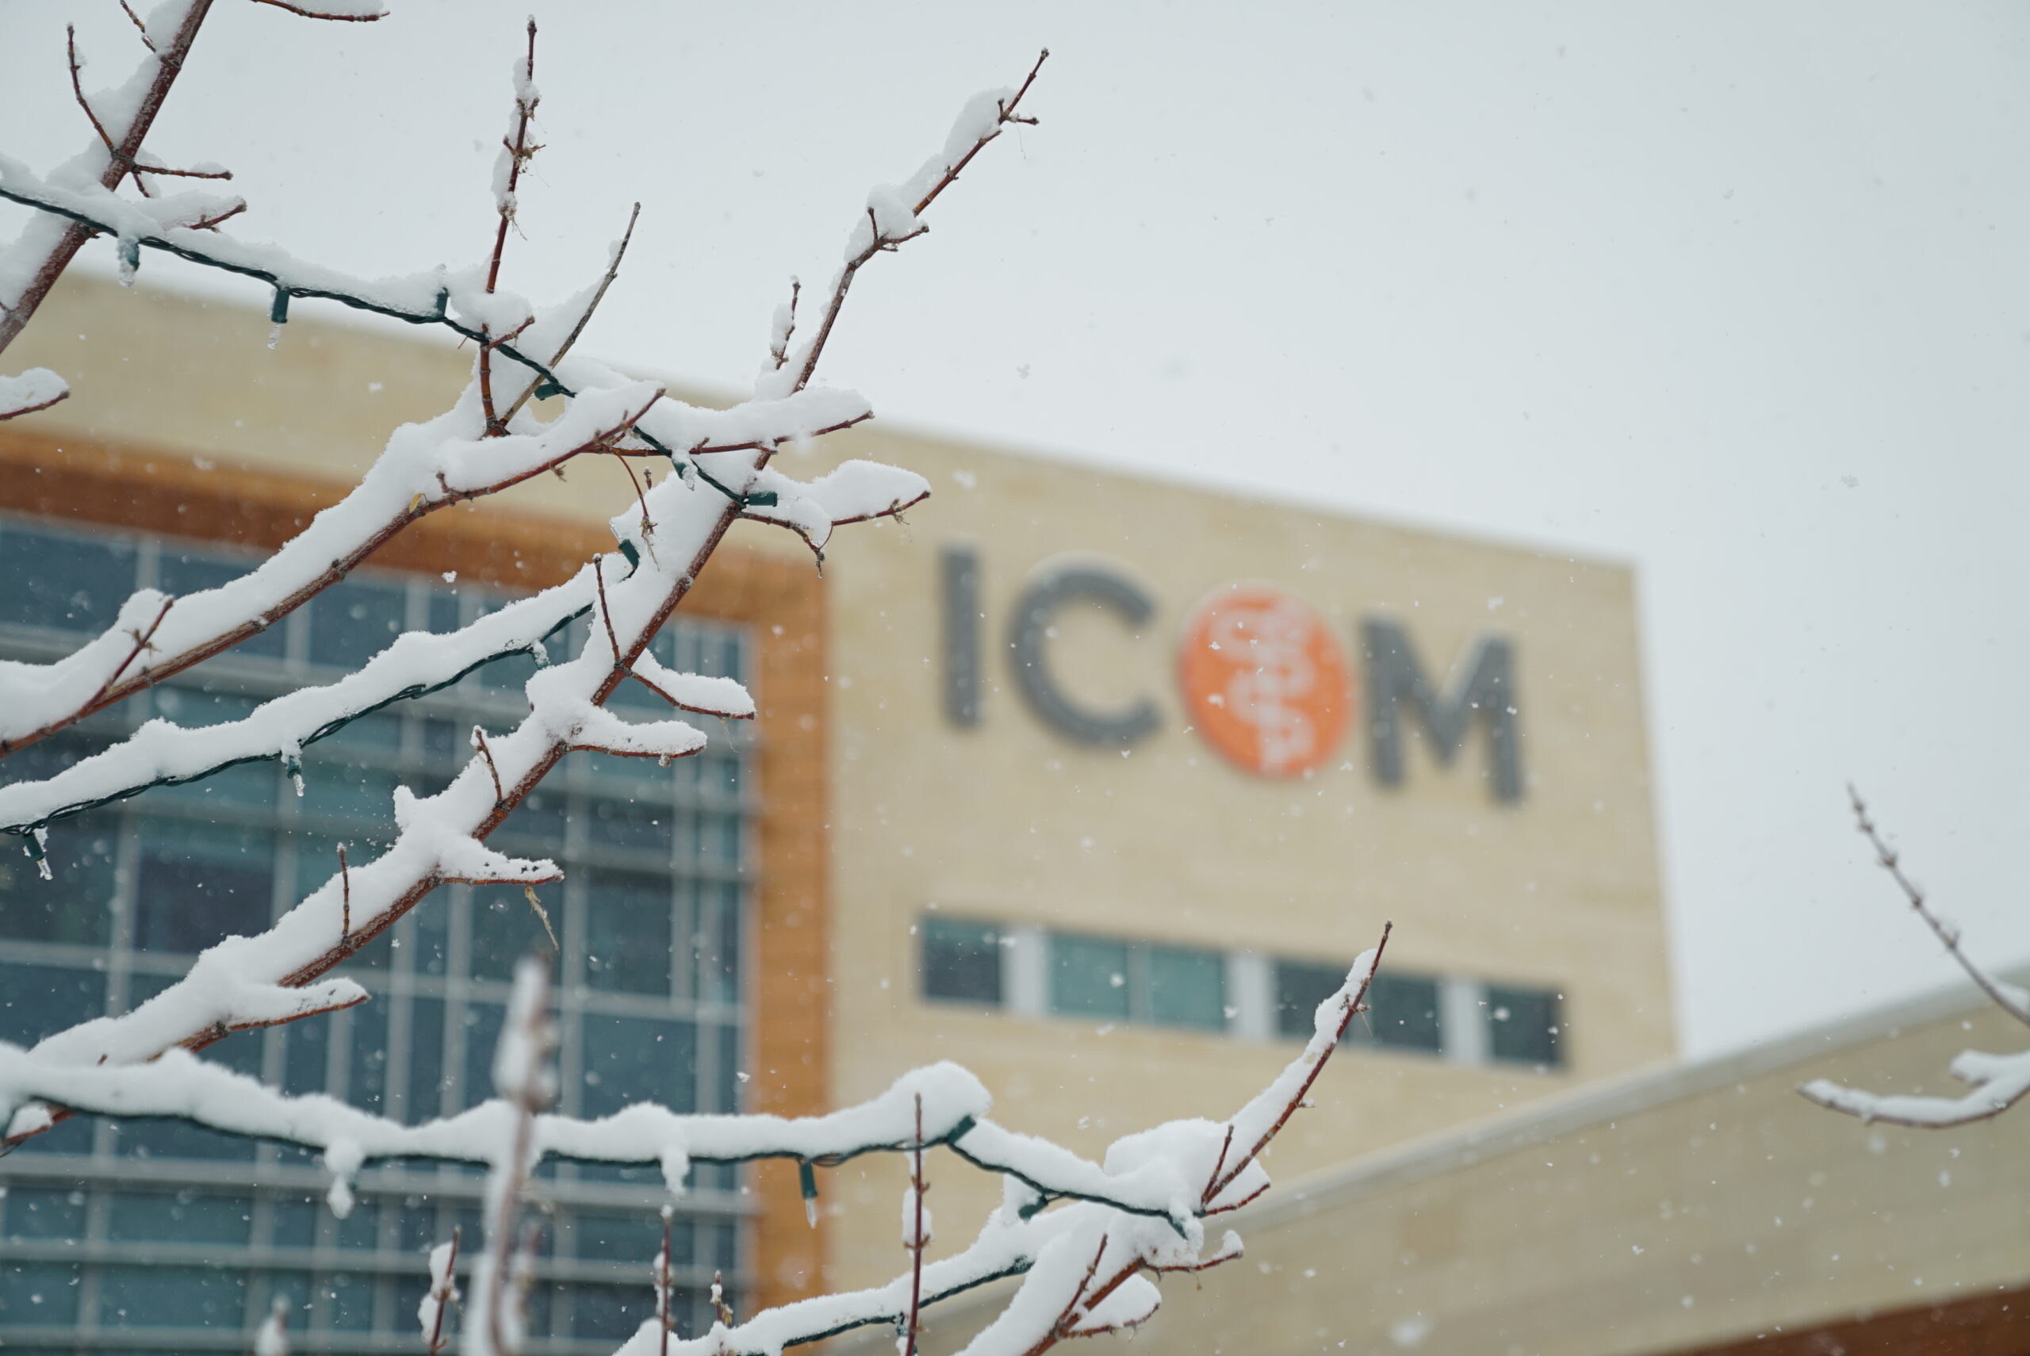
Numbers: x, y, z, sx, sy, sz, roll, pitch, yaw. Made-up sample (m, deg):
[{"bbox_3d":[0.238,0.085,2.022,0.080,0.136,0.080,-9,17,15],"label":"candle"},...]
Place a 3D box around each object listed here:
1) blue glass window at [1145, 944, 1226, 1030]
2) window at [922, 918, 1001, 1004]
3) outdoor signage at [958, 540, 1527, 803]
[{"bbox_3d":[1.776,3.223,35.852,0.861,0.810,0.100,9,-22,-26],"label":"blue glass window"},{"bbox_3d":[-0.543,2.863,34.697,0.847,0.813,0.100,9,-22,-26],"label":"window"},{"bbox_3d":[2.441,0.007,37.205,7.150,1.970,0.200,9,-22,-26],"label":"outdoor signage"}]

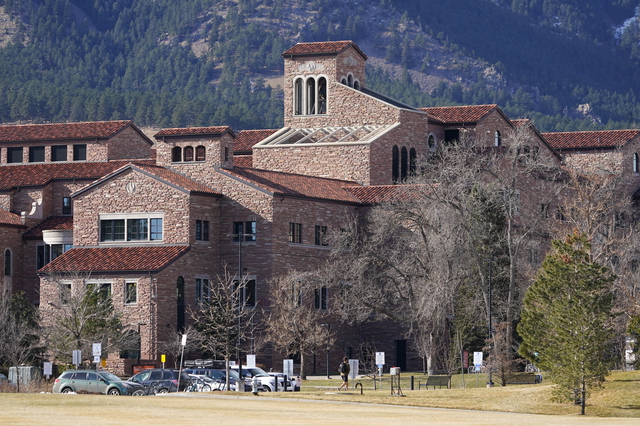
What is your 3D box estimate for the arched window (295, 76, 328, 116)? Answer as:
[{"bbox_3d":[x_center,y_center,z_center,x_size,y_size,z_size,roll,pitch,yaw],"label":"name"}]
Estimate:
[{"bbox_3d":[-0.650,-8.903,286.500,2.950,3.150,0.400,-2,-4,28],"label":"arched window"}]

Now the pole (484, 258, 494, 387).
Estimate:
[{"bbox_3d":[10.200,6.722,226.000,0.650,7.800,0.450,0,-3,0],"label":"pole"}]

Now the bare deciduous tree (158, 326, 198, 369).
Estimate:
[{"bbox_3d":[-9.139,8.912,243.000,2.700,3.200,2.700,0,-3,0],"label":"bare deciduous tree"}]

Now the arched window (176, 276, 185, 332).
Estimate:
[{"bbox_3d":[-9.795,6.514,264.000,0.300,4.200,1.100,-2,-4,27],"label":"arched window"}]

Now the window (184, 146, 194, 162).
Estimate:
[{"bbox_3d":[-9.427,-4.219,270.400,0.800,1.180,0.250,-2,-4,27],"label":"window"}]

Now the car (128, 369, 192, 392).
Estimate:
[{"bbox_3d":[-9.182,9.274,202.500,4.600,1.720,1.800,-2,-4,26],"label":"car"}]

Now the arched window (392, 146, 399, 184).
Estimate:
[{"bbox_3d":[5.714,-3.676,283.000,0.250,2.900,1.050,-2,-4,28],"label":"arched window"}]

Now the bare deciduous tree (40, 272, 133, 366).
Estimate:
[{"bbox_3d":[-14.636,7.019,236.000,5.800,6.600,5.800,0,-3,0],"label":"bare deciduous tree"}]

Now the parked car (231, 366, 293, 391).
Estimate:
[{"bbox_3d":[-3.817,9.178,203.000,4.950,1.800,1.970,-2,-4,27],"label":"parked car"}]

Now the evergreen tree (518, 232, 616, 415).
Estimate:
[{"bbox_3d":[12.015,5.364,182.000,4.700,8.800,4.700,0,-3,0],"label":"evergreen tree"}]

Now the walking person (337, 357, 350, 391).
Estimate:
[{"bbox_3d":[1.213,8.202,191.000,0.650,1.760,0.550,3,-5,-44],"label":"walking person"}]

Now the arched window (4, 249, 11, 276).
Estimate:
[{"bbox_3d":[-24.709,3.921,297.000,0.250,2.150,0.900,-2,-4,28],"label":"arched window"}]

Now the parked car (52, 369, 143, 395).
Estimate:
[{"bbox_3d":[-11.721,9.087,197.500,4.800,1.670,1.820,-2,-4,26],"label":"parked car"}]

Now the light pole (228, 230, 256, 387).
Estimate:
[{"bbox_3d":[-4.214,5.255,200.000,1.450,8.650,0.450,-2,-4,28],"label":"light pole"}]

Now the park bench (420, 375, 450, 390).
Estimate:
[{"bbox_3d":[5.972,8.839,193.000,1.550,0.850,0.650,3,-5,-44],"label":"park bench"}]

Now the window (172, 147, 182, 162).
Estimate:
[{"bbox_3d":[-10.388,-4.282,273.500,0.860,1.150,0.250,-2,-4,28],"label":"window"}]

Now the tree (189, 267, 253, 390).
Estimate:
[{"bbox_3d":[-4.941,5.848,189.000,3.400,6.600,3.400,0,-3,0],"label":"tree"}]

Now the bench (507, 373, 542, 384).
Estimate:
[{"bbox_3d":[13.787,11.362,254.000,2.300,0.850,0.650,-2,-4,28],"label":"bench"}]

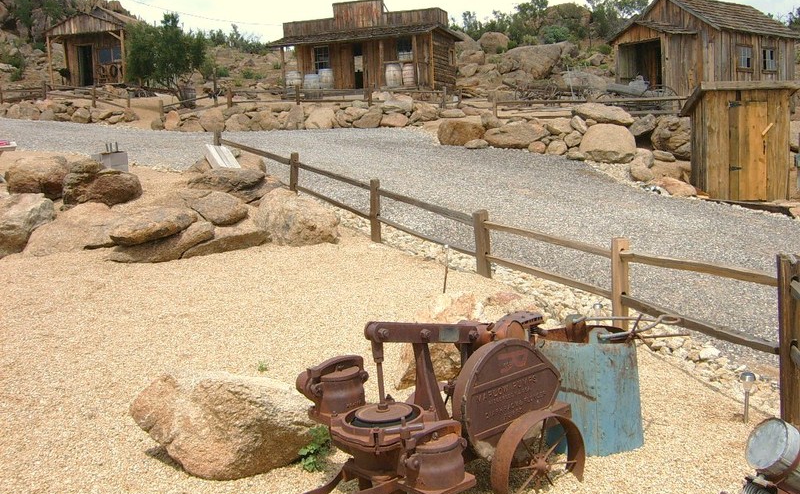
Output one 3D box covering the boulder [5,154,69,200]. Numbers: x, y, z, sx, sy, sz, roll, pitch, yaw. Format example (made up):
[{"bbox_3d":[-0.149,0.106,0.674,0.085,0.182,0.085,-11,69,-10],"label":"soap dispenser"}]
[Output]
[{"bbox_3d":[-5.826,-1.133,13.000,1.020,0.680,0.800,-5,8,-24],"label":"boulder"}]

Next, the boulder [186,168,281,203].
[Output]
[{"bbox_3d":[-3.088,-1.122,15.000,1.700,0.550,1.100,-4,10,-11],"label":"boulder"}]

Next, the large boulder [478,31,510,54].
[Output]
[{"bbox_3d":[4.624,-10.112,40.000,1.500,1.100,1.200,-2,9,0],"label":"large boulder"}]

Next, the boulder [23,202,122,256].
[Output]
[{"bbox_3d":[-4.494,-0.247,11.100,1.345,0.660,1.100,-5,6,-22],"label":"boulder"}]

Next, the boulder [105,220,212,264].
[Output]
[{"bbox_3d":[-3.155,-0.073,10.700,1.374,0.570,0.850,-4,6,-16],"label":"boulder"}]

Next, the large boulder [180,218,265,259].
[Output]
[{"bbox_3d":[-2.473,-0.134,11.400,1.200,0.450,0.800,-4,7,-12],"label":"large boulder"}]

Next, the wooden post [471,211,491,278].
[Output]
[{"bbox_3d":[1.088,-0.047,10.800,0.150,0.920,0.150,-10,11,-30],"label":"wooden post"}]

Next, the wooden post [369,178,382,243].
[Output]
[{"bbox_3d":[-0.350,-0.528,11.700,0.130,0.930,0.130,2,8,30],"label":"wooden post"}]

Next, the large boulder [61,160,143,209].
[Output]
[{"bbox_3d":[-4.752,-0.989,12.900,1.266,0.740,0.950,-4,6,-20],"label":"large boulder"}]

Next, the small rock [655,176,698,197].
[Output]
[{"bbox_3d":[4.854,-1.062,14.200,0.720,0.340,0.500,0,7,19],"label":"small rock"}]

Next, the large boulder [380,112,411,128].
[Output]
[{"bbox_3d":[-0.153,-4.318,27.500,1.000,0.550,0.700,-2,9,0],"label":"large boulder"}]

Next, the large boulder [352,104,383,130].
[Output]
[{"bbox_3d":[-1.125,-4.465,28.000,1.018,0.800,0.850,-3,6,-2],"label":"large boulder"}]

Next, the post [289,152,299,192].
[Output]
[{"bbox_3d":[-1.751,-1.212,13.300,0.100,0.700,0.100,-7,7,-36],"label":"post"}]

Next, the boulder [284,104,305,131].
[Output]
[{"bbox_3d":[-3.717,-4.580,28.500,0.691,0.850,0.650,-3,6,-7],"label":"boulder"}]

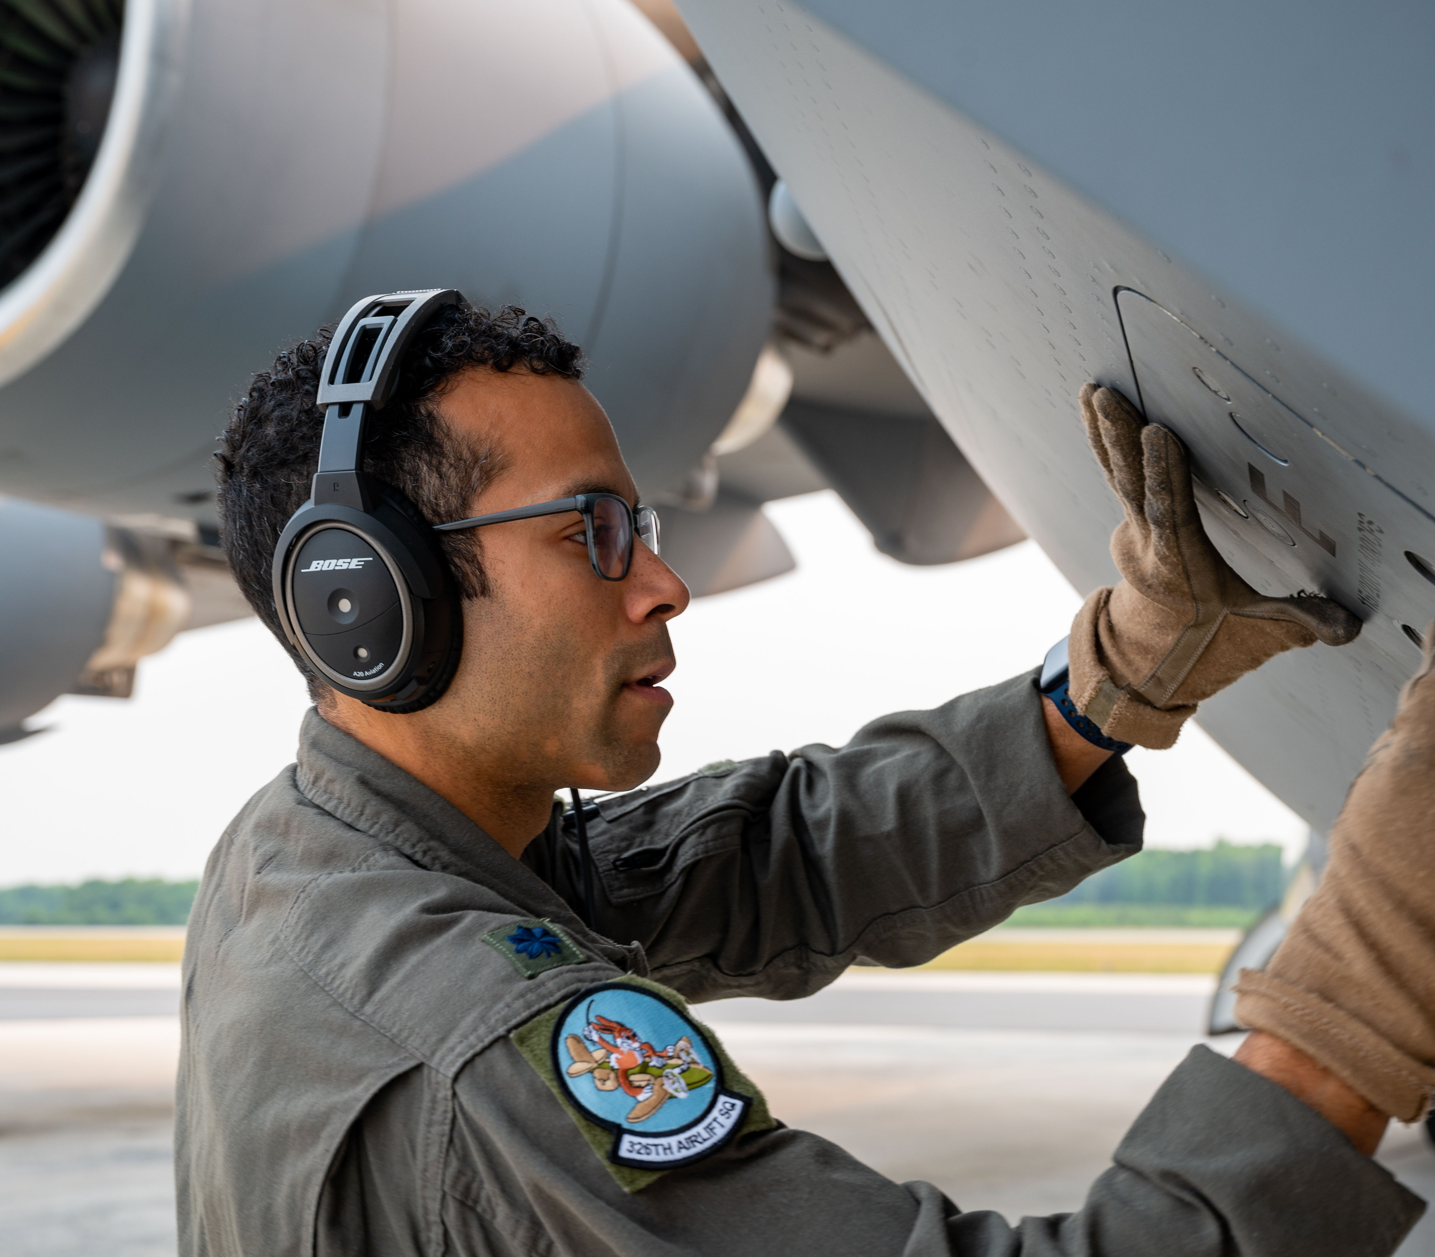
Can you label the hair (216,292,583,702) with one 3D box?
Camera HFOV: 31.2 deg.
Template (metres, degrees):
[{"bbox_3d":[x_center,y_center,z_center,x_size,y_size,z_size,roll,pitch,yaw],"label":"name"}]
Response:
[{"bbox_3d":[-0.159,-0.065,1.300,0.197,0.195,0.172,-8,-9,17],"label":"hair"}]

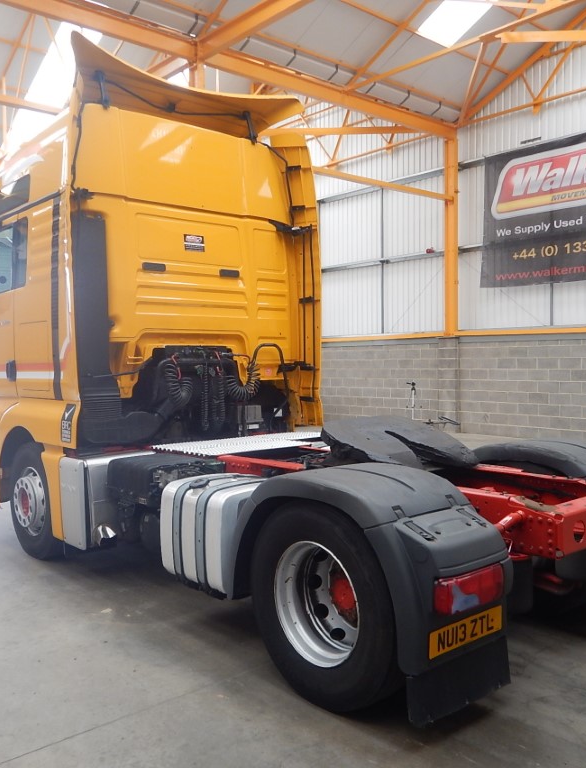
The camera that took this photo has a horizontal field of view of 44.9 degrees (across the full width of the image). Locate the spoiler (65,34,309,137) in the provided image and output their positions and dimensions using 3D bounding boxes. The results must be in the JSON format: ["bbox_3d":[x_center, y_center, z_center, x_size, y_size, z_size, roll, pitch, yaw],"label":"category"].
[{"bbox_3d":[-1.000,-2.429,6.364,2.300,0.530,0.720,-2,2,-40],"label":"spoiler"}]

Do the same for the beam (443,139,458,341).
[{"bbox_3d":[3.381,-3.178,15.248,0.220,4.300,0.200,-2,3,-42],"label":"beam"}]

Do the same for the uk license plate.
[{"bbox_3d":[0.778,1.099,3.152,0.520,0.111,0.010,-2,2,-40],"label":"uk license plate"}]

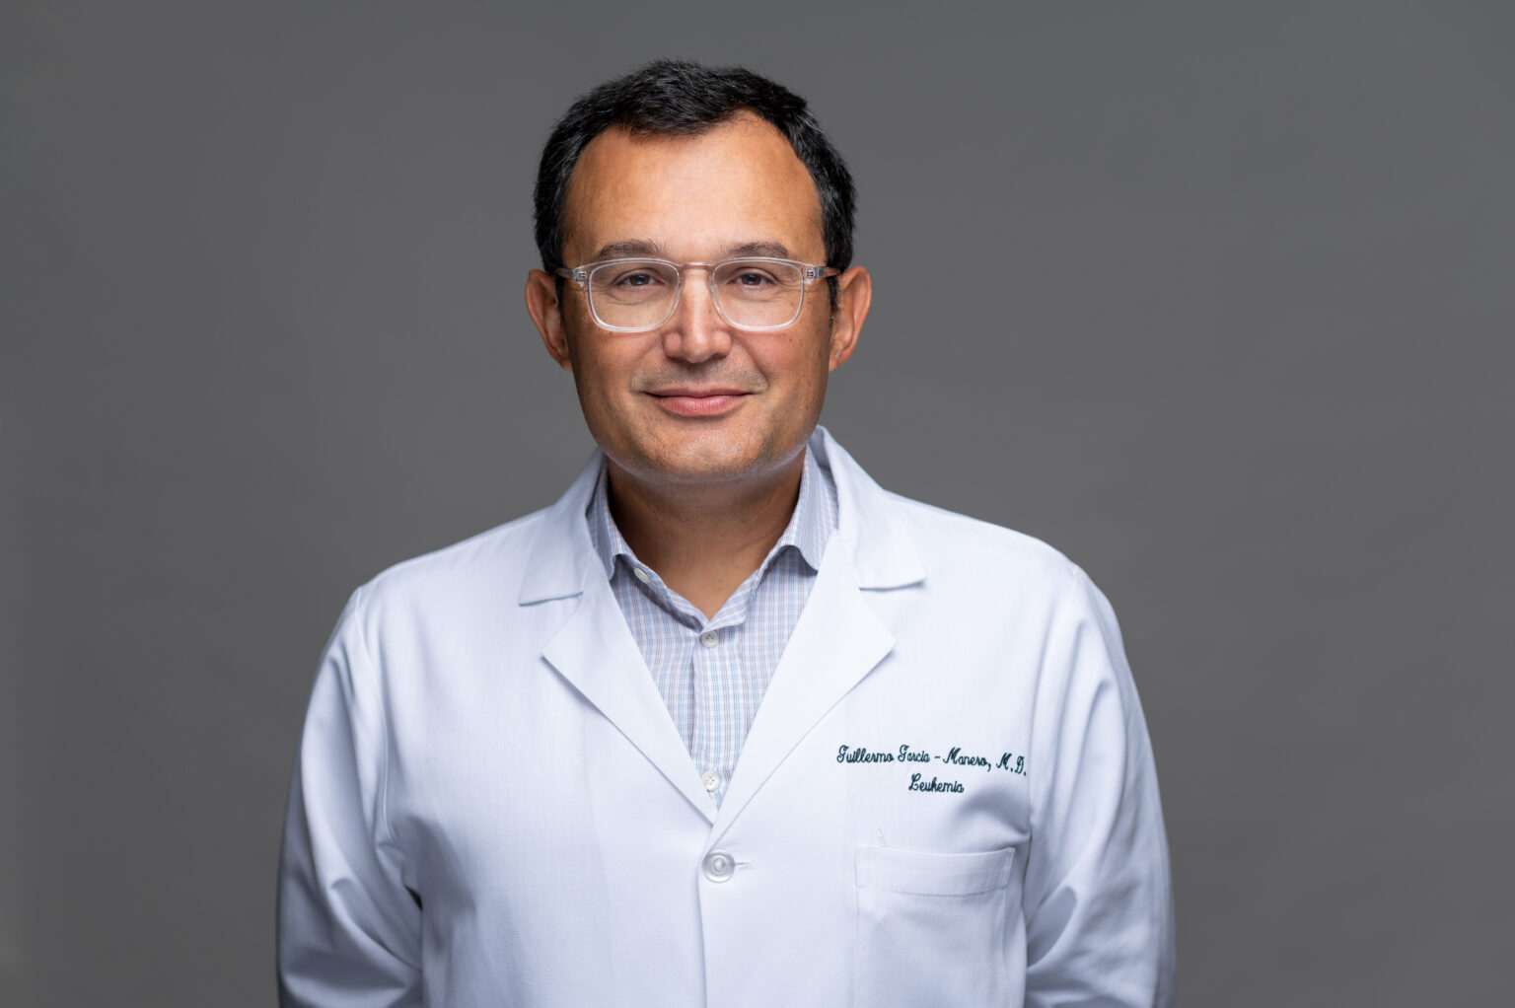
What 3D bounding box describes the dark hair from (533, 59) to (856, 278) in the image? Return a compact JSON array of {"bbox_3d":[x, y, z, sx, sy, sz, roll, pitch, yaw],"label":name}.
[{"bbox_3d":[-0.036,-0.163,2.075,0.187,0.180,0.198,0,3,-1],"label":"dark hair"}]

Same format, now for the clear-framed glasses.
[{"bbox_3d":[-0.034,-0.117,2.028,0.158,0.047,0.148,0,3,-1],"label":"clear-framed glasses"}]

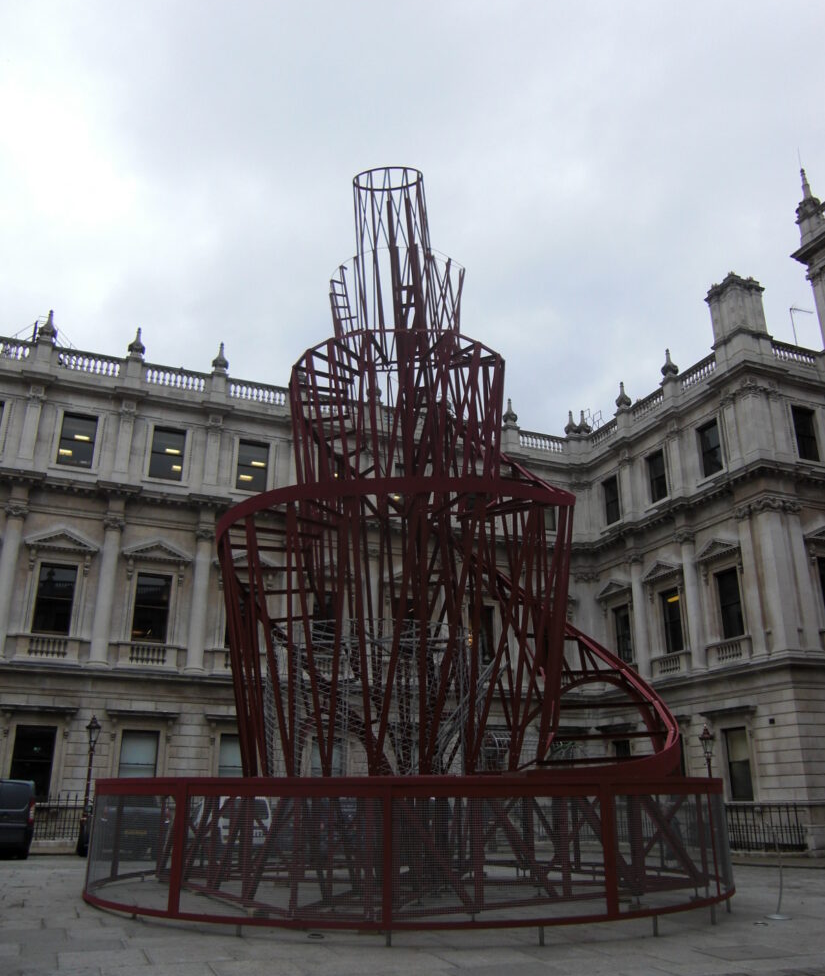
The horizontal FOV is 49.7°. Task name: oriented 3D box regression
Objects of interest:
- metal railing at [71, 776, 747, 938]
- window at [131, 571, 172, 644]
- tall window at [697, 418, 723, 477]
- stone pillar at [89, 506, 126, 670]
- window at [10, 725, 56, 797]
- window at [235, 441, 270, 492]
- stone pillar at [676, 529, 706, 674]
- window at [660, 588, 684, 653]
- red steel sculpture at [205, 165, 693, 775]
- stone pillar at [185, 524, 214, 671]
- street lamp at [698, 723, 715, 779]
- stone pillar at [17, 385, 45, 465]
[{"bbox_3d":[-0.044,5.423,13.624,9.500,1.526,9.500,8,-22,-22],"label":"metal railing"},{"bbox_3d":[-8.579,3.960,29.360,1.130,2.295,0.200,8,-22,-22],"label":"window"},{"bbox_3d":[10.701,-1.416,31.929,0.200,1.940,1.060,9,-22,-21],"label":"tall window"},{"bbox_3d":[-10.165,3.338,29.634,0.673,5.199,0.600,9,-22,-21],"label":"stone pillar"},{"bbox_3d":[-11.268,8.195,26.420,1.130,2.256,0.200,8,-22,-22],"label":"window"},{"bbox_3d":[-5.985,-0.845,33.436,1.132,1.962,0.200,9,-22,-21],"label":"window"},{"bbox_3d":[9.581,3.891,30.503,0.450,5.015,0.640,8,-22,-22],"label":"stone pillar"},{"bbox_3d":[9.515,4.848,32.551,0.200,2.257,1.060,9,-22,-21],"label":"window"},{"bbox_3d":[0.144,0.981,14.776,7.800,10.400,7.800,0,-20,0],"label":"red steel sculpture"},{"bbox_3d":[-7.148,3.684,29.933,0.640,5.015,0.450,8,-22,-22],"label":"stone pillar"},{"bbox_3d":[8.863,8.977,26.274,0.415,3.894,0.415,8,-22,-22],"label":"street lamp"},{"bbox_3d":[-12.629,-2.102,29.456,0.580,2.943,0.200,8,-22,-22],"label":"stone pillar"}]

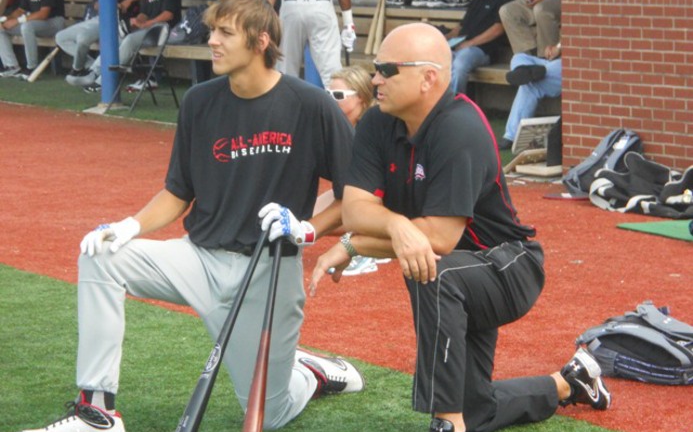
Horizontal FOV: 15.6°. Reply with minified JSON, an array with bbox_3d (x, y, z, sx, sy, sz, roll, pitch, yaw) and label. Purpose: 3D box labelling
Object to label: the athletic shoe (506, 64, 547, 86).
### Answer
[{"bbox_3d":[1.283,-1.003,17.986,0.300,0.110,0.110,-12,11,-23],"label":"athletic shoe"}]

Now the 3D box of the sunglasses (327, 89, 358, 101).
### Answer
[{"bbox_3d":[-0.022,-0.545,11.350,0.145,0.050,0.150,5,9,43],"label":"sunglasses"}]

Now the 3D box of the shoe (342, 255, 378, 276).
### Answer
[{"bbox_3d":[0.063,0.224,11.420,0.092,0.100,0.245,4,8,36],"label":"shoe"}]

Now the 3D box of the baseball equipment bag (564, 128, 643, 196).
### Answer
[{"bbox_3d":[1.540,-0.324,15.001,0.180,0.450,0.300,46,-18,-27],"label":"baseball equipment bag"}]

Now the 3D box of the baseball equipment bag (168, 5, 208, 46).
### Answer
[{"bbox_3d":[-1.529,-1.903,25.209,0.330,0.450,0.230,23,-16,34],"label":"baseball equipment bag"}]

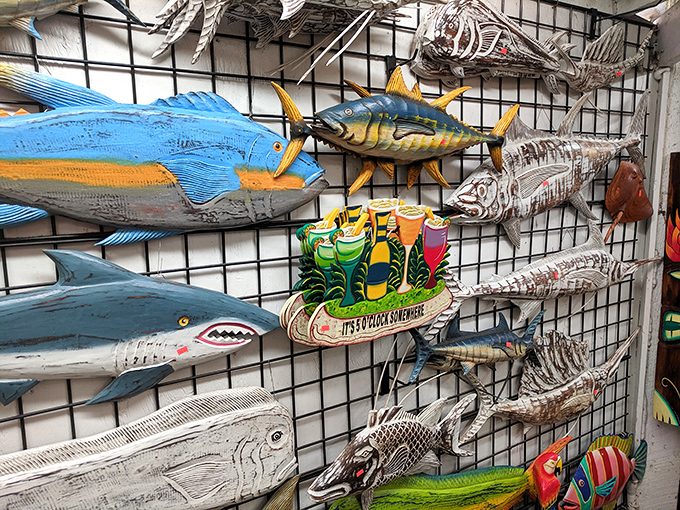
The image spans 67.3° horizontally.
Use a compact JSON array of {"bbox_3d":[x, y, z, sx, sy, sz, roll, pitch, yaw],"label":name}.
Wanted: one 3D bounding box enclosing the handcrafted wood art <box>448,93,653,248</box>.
[{"bbox_3d":[0.678,-0.263,1.541,0.987,0.402,0.120,-20,17,-29],"label":"handcrafted wood art"}]

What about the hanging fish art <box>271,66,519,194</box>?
[{"bbox_3d":[0.171,-0.281,1.184,0.721,0.286,0.140,-3,8,-32],"label":"hanging fish art"}]

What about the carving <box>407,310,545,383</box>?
[{"bbox_3d":[0.399,0.237,1.391,0.558,0.168,0.090,2,5,-33],"label":"carving"}]

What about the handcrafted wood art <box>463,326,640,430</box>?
[{"bbox_3d":[0.721,0.390,1.653,0.933,0.342,0.100,-10,11,-31],"label":"handcrafted wood art"}]

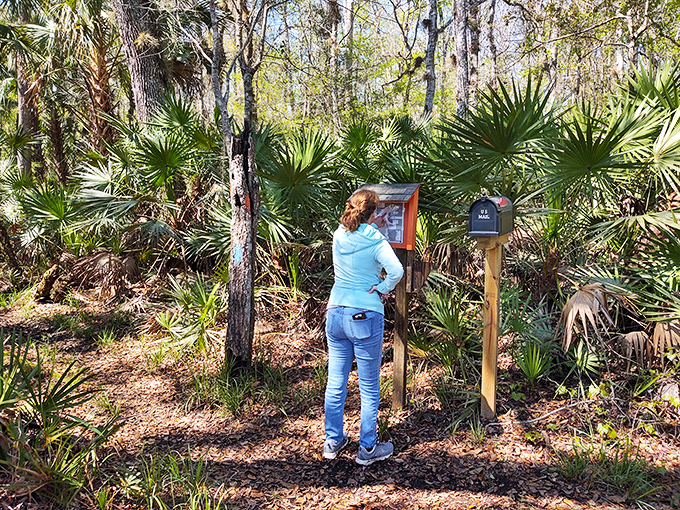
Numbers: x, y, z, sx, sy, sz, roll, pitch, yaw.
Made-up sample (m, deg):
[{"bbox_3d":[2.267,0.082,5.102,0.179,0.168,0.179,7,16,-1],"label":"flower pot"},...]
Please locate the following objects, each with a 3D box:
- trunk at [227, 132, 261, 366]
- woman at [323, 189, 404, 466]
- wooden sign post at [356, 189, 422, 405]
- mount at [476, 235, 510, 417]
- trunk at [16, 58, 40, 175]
[{"bbox_3d":[-0.895,-0.034,4.903,0.280,2.200,0.280,0,7,0],"label":"trunk"},{"bbox_3d":[0.169,0.424,3.337,0.480,1.680,0.500,3,8,25],"label":"woman"},{"bbox_3d":[0.334,0.328,3.970,0.460,1.715,0.320,3,8,25],"label":"wooden sign post"},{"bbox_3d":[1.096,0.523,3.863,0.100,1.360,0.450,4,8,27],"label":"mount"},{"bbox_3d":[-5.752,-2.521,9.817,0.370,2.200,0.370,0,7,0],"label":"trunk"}]

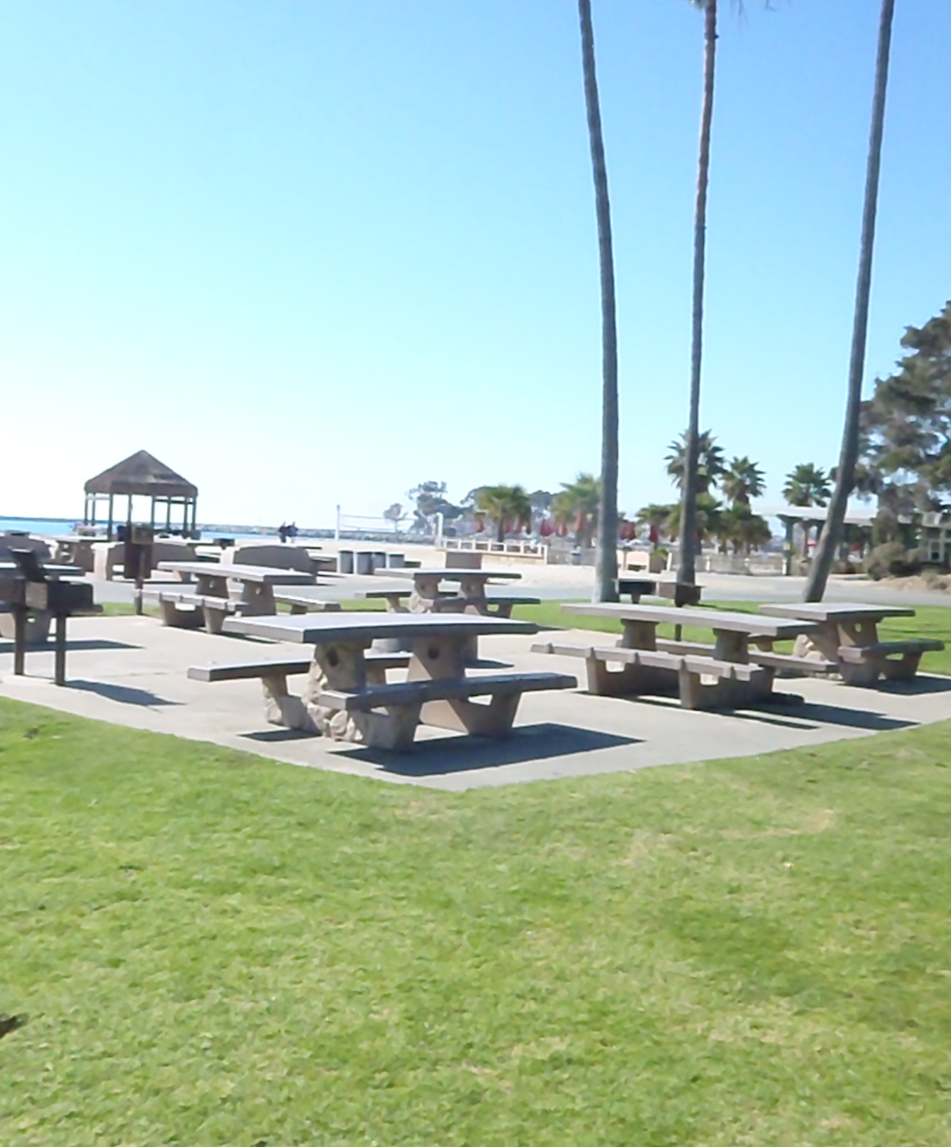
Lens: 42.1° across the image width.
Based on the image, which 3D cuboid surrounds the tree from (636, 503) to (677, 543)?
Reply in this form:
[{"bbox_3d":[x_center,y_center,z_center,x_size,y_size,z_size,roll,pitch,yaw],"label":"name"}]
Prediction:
[{"bbox_3d":[13.046,-3.060,88.000,3.500,4.100,3.500,3,2,0],"label":"tree"}]

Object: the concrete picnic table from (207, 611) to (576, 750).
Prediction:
[{"bbox_3d":[-0.628,0.745,9.078,1.681,0.783,2.354,5,3,42],"label":"concrete picnic table"}]

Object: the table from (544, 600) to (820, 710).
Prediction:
[{"bbox_3d":[1.992,0.781,11.830,2.352,0.783,1.687,4,2,41],"label":"table"}]

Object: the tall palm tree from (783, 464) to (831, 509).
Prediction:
[{"bbox_3d":[23.725,-4.142,87.926,3.485,7.434,3.485,2,2,0],"label":"tall palm tree"}]

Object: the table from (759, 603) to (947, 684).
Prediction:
[{"bbox_3d":[4.292,0.786,14.657,1.681,0.783,2.354,5,3,42],"label":"table"}]

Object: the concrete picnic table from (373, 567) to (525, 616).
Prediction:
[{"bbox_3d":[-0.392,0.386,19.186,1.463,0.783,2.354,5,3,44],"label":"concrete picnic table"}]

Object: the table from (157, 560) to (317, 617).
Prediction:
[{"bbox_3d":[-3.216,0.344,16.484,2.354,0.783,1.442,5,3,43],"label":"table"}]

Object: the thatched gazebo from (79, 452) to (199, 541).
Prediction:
[{"bbox_3d":[-13.481,-2.985,49.969,4.450,4.023,4.450,2,2,-5],"label":"thatched gazebo"}]

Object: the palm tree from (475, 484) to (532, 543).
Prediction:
[{"bbox_3d":[1.964,-3.843,87.961,3.995,5.144,3.825,2,2,0],"label":"palm tree"}]

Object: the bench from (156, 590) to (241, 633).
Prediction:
[{"bbox_3d":[-3.709,0.526,15.969,2.335,0.407,0.290,5,3,43],"label":"bench"}]

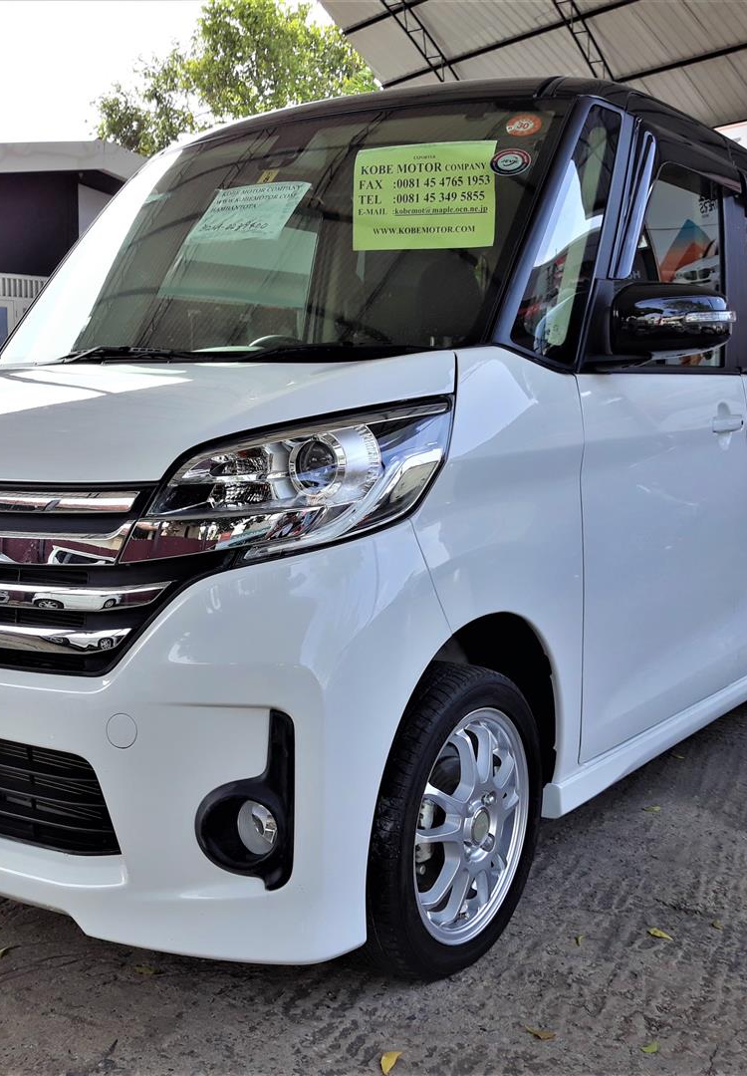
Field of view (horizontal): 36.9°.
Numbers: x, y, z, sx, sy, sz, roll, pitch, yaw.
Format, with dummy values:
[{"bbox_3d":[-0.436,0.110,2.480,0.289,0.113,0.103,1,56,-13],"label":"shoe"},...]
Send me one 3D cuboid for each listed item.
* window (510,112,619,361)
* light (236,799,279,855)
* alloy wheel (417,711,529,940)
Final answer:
[{"bbox_3d":[0.385,-0.616,2.202,0.050,0.575,0.575,-11,-4,41],"label":"window"},{"bbox_3d":[-0.152,0.397,1.547,0.082,0.082,0.050,3,6,28],"label":"light"},{"bbox_3d":[0.119,0.481,1.922,0.140,0.390,0.390,3,6,34],"label":"alloy wheel"}]

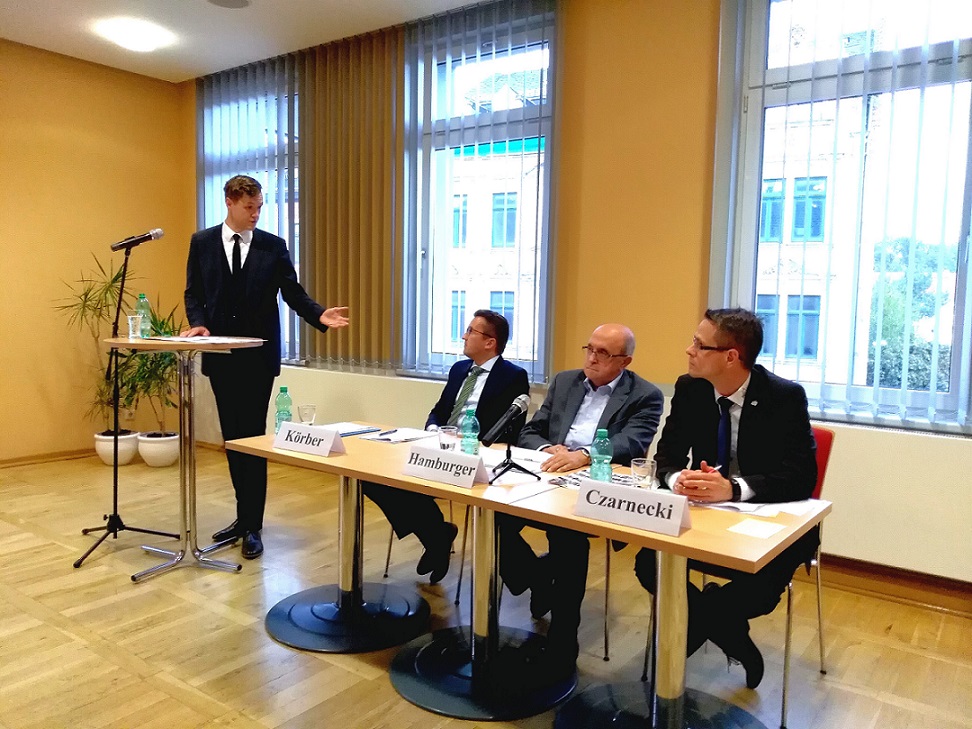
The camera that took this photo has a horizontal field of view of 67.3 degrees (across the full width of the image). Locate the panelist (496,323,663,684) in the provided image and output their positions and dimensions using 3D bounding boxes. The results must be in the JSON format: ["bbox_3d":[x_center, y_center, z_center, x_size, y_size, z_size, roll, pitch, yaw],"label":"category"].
[{"bbox_3d":[0.344,0.455,2.800,0.580,1.240,0.790,5,6,38],"label":"panelist"}]

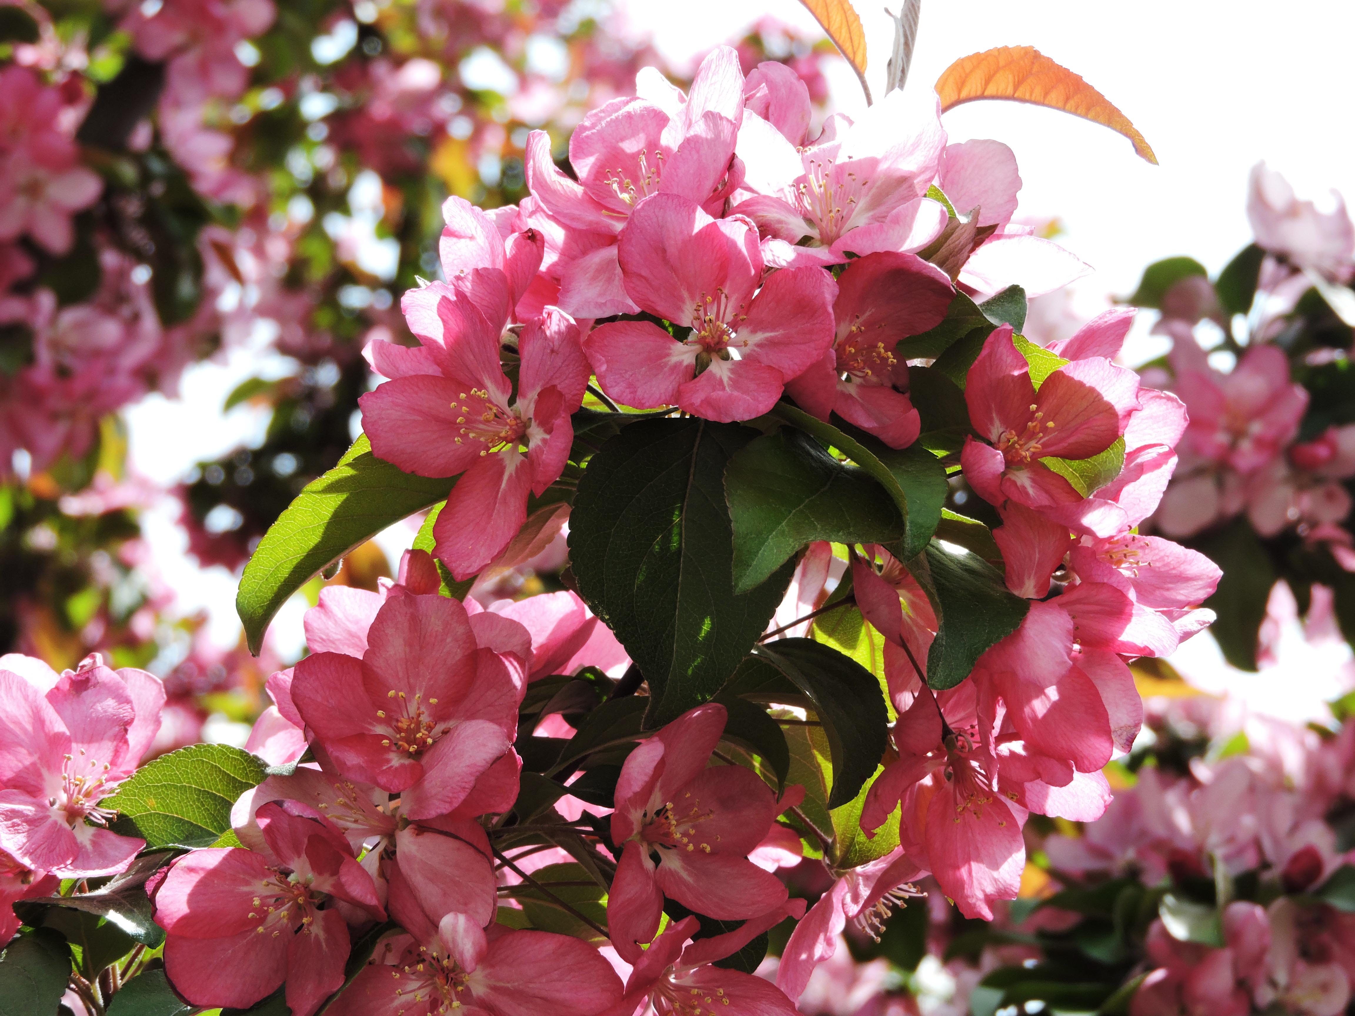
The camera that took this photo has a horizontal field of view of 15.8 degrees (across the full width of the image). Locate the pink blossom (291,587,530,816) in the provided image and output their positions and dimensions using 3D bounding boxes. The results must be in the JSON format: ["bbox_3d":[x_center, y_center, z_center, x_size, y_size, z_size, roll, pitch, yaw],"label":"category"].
[{"bbox_3d":[-0.050,0.037,0.910,0.043,0.038,0.026,0,-18,0],"label":"pink blossom"}]

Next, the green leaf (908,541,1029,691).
[{"bbox_3d":[0.051,0.019,0.855,0.021,0.026,0.013,2,-12,-14],"label":"green leaf"}]

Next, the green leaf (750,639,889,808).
[{"bbox_3d":[0.025,0.038,0.868,0.024,0.029,0.016,-9,-14,-24],"label":"green leaf"}]

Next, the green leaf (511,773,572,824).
[{"bbox_3d":[-0.025,0.052,0.880,0.014,0.011,0.009,0,-17,-6],"label":"green leaf"}]

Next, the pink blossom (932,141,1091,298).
[{"bbox_3d":[0.064,-0.056,0.945,0.024,0.034,0.034,-28,-6,-13],"label":"pink blossom"}]

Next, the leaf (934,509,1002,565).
[{"bbox_3d":[0.052,0.005,0.880,0.016,0.011,0.010,-11,-15,-15],"label":"leaf"}]

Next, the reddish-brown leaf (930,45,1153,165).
[{"bbox_3d":[0.071,-0.077,0.950,0.043,0.019,0.016,14,-6,-7],"label":"reddish-brown leaf"}]

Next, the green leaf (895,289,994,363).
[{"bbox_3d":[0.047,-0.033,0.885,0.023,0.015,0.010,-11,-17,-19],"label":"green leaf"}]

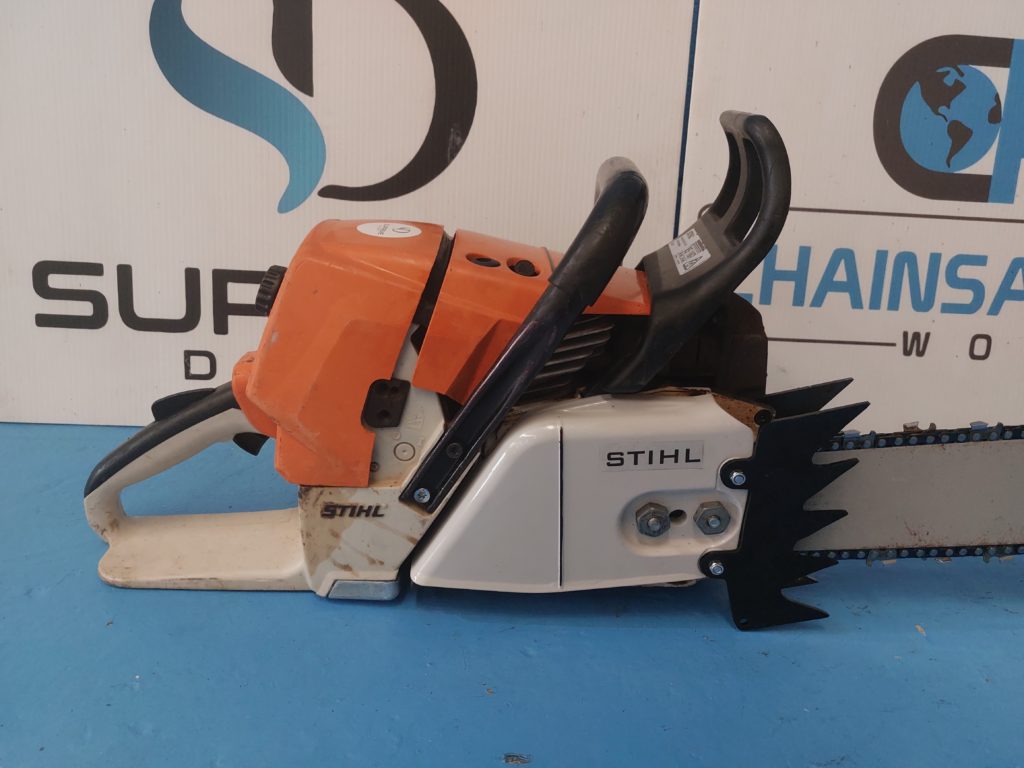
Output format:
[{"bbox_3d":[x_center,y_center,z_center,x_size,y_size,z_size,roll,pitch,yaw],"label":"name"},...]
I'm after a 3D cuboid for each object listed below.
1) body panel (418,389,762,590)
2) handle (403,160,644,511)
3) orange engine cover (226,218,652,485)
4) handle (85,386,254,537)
[{"bbox_3d":[0.039,0.066,0.439,0.207,0.124,0.042,-2,22,0],"label":"body panel"},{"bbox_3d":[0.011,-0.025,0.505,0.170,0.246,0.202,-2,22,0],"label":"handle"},{"bbox_3d":[-0.048,-0.028,0.471,0.281,0.151,0.127,-2,22,0],"label":"orange engine cover"},{"bbox_3d":[-0.237,0.054,0.494,0.128,0.117,0.040,-2,22,0],"label":"handle"}]

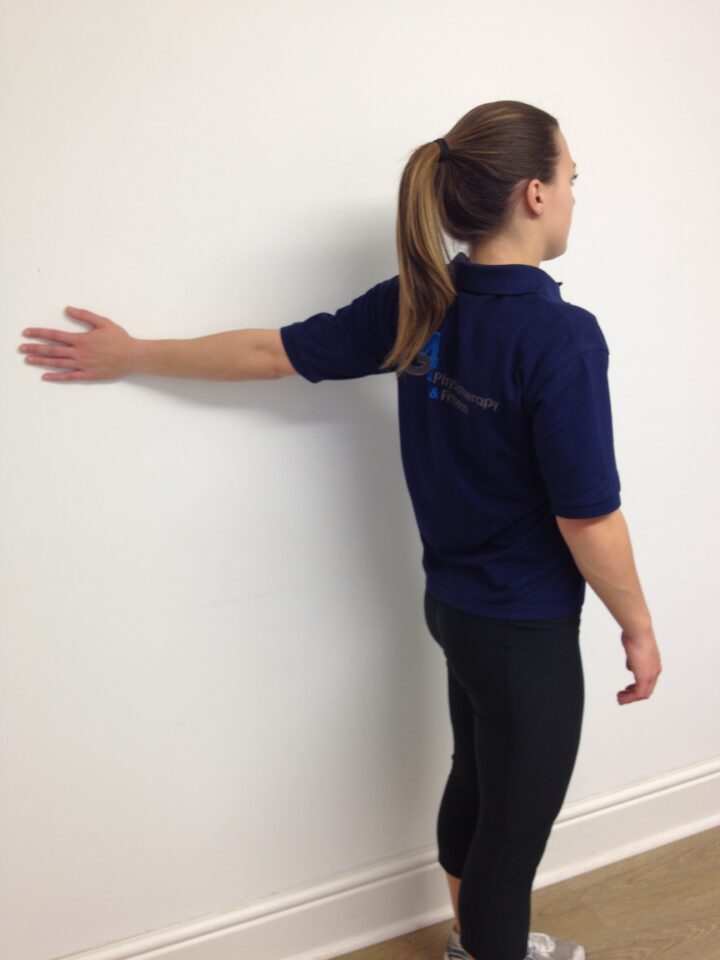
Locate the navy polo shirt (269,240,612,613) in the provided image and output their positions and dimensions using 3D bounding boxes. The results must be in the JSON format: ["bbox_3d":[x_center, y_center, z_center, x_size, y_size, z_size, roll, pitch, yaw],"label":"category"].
[{"bbox_3d":[0.151,-0.069,1.539,0.530,0.560,0.350,12,21,34],"label":"navy polo shirt"}]

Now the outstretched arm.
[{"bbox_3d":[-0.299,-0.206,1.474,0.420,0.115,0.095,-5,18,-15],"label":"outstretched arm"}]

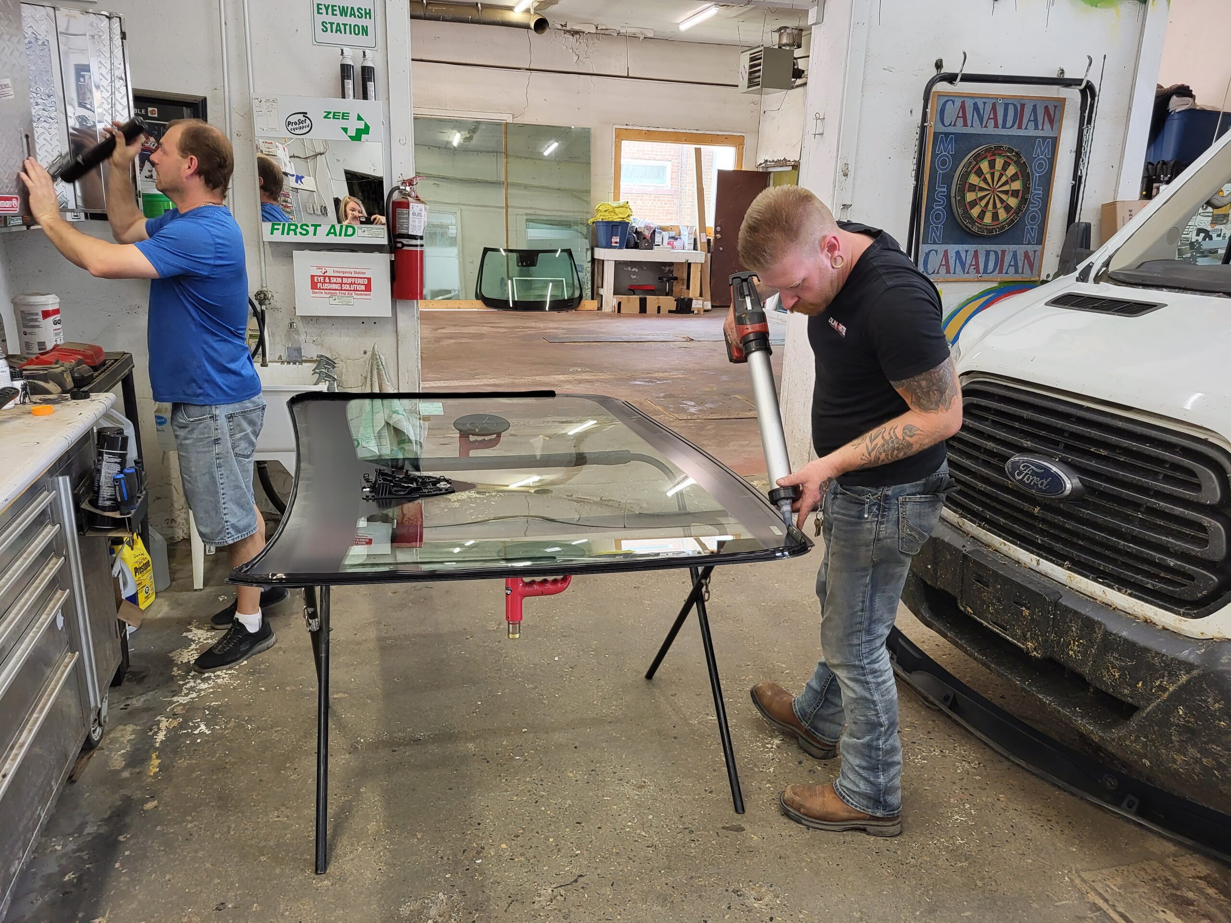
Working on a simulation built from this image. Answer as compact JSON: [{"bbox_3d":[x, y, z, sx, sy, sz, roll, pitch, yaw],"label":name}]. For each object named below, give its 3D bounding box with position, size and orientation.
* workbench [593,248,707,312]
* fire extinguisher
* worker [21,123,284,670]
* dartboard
[{"bbox_3d":[0.525,-2.783,14.150,1.620,0.950,0.630,-2,15,-14],"label":"workbench"},{"bbox_3d":[-0.887,-0.948,3.930,0.180,0.520,0.150,-2,15,-14],"label":"fire extinguisher"},{"bbox_3d":[-1.495,-0.212,3.136,0.660,1.770,0.540,-4,16,-22],"label":"worker"},{"bbox_3d":[1.940,-1.390,4.740,0.451,0.451,0.040,-2,15,-14],"label":"dartboard"}]

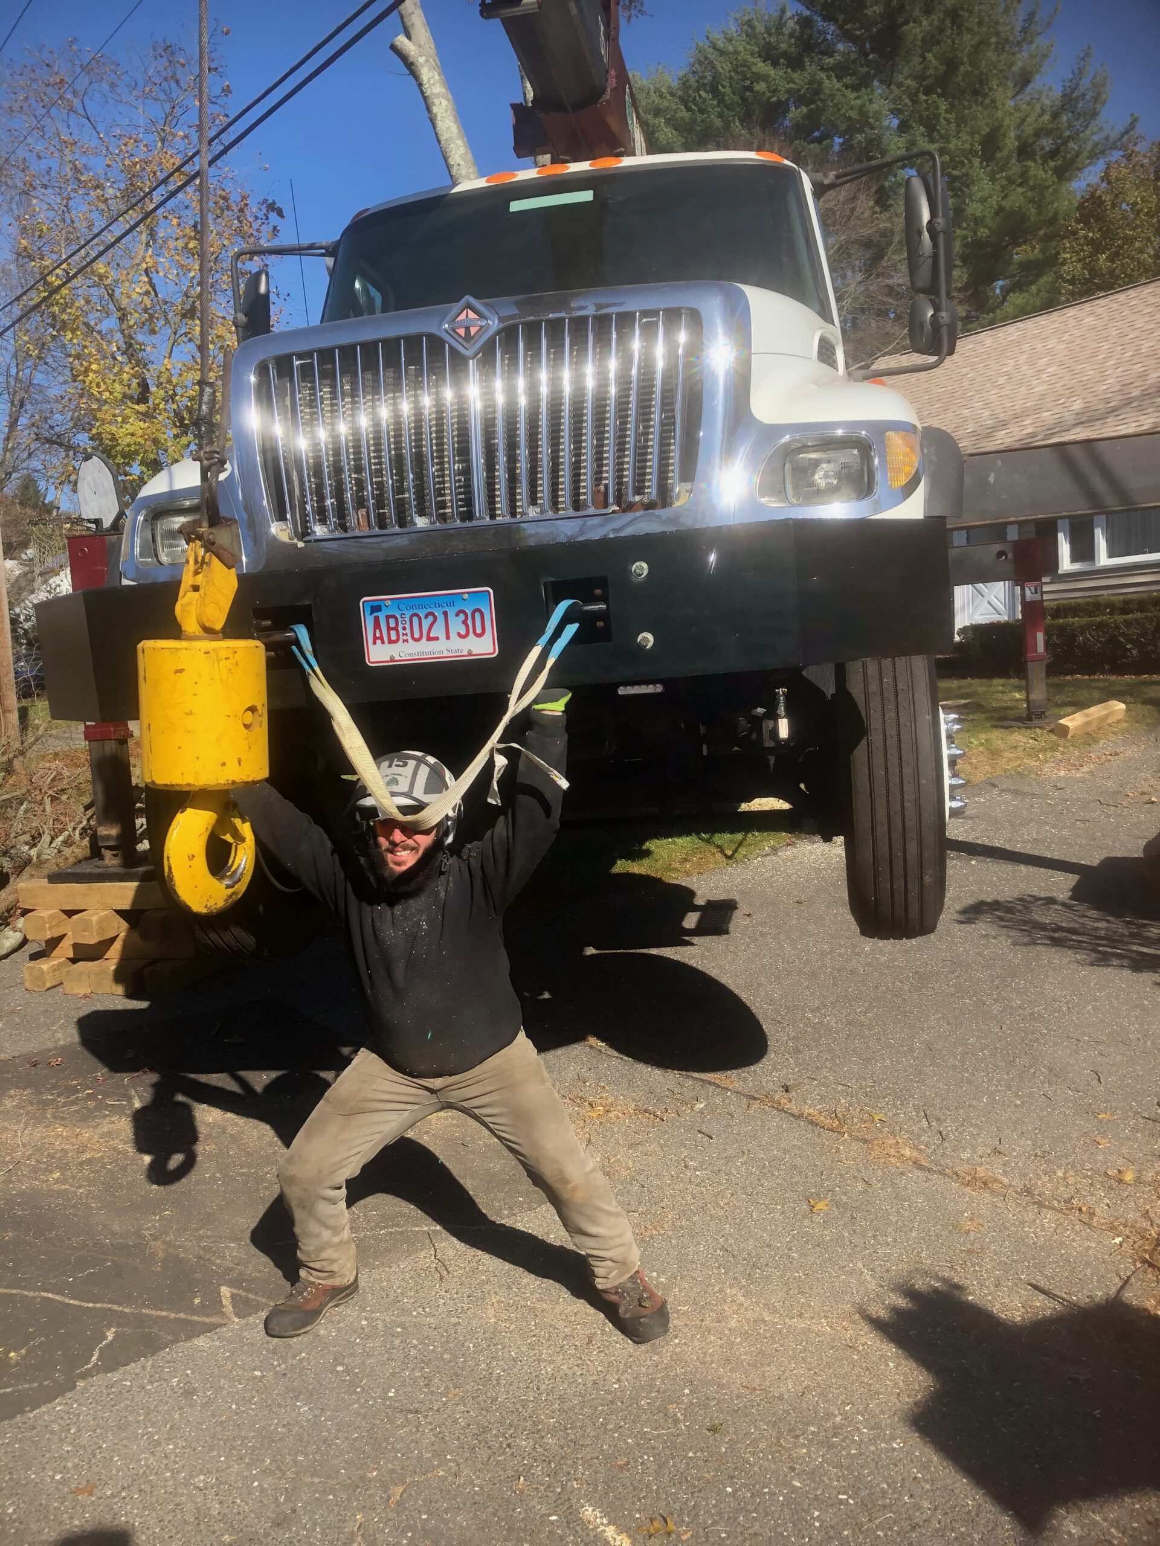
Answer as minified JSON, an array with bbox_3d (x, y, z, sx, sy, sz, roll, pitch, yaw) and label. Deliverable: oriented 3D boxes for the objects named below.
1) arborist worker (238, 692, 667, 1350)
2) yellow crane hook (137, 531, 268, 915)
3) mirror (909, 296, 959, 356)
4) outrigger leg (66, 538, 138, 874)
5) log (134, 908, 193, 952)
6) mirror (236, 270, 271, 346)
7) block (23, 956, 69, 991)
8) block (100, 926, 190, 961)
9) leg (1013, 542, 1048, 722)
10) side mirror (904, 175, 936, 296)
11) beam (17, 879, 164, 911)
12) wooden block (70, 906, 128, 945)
[{"bbox_3d":[-0.317,0.587,3.000,0.950,1.540,0.550,-4,7,6],"label":"arborist worker"},{"bbox_3d":[-0.674,-0.083,2.240,0.225,0.685,0.225,-4,7,-21],"label":"yellow crane hook"},{"bbox_3d":[1.398,-1.764,4.950,0.190,0.215,0.100,-5,4,-14],"label":"mirror"},{"bbox_3d":[-2.698,-0.408,7.100,0.210,1.850,0.190,-3,4,10],"label":"outrigger leg"},{"bbox_3d":[-2.166,0.777,6.992,0.140,0.140,0.900,-3,4,10],"label":"log"},{"bbox_3d":[-1.197,-1.659,4.600,0.180,0.390,0.100,1,9,41],"label":"mirror"},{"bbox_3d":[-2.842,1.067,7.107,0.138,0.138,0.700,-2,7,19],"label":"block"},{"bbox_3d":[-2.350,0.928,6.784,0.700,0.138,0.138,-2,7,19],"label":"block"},{"bbox_3d":[4.009,-1.276,11.100,0.230,1.620,0.200,-3,4,10],"label":"leg"},{"bbox_3d":[1.382,-2.123,4.950,0.185,0.450,0.095,-5,4,-14],"label":"side mirror"},{"bbox_3d":[-2.621,0.655,6.837,0.930,0.140,0.140,-3,4,14],"label":"beam"},{"bbox_3d":[-2.537,0.783,7.042,0.140,0.140,0.900,-3,4,10],"label":"wooden block"}]

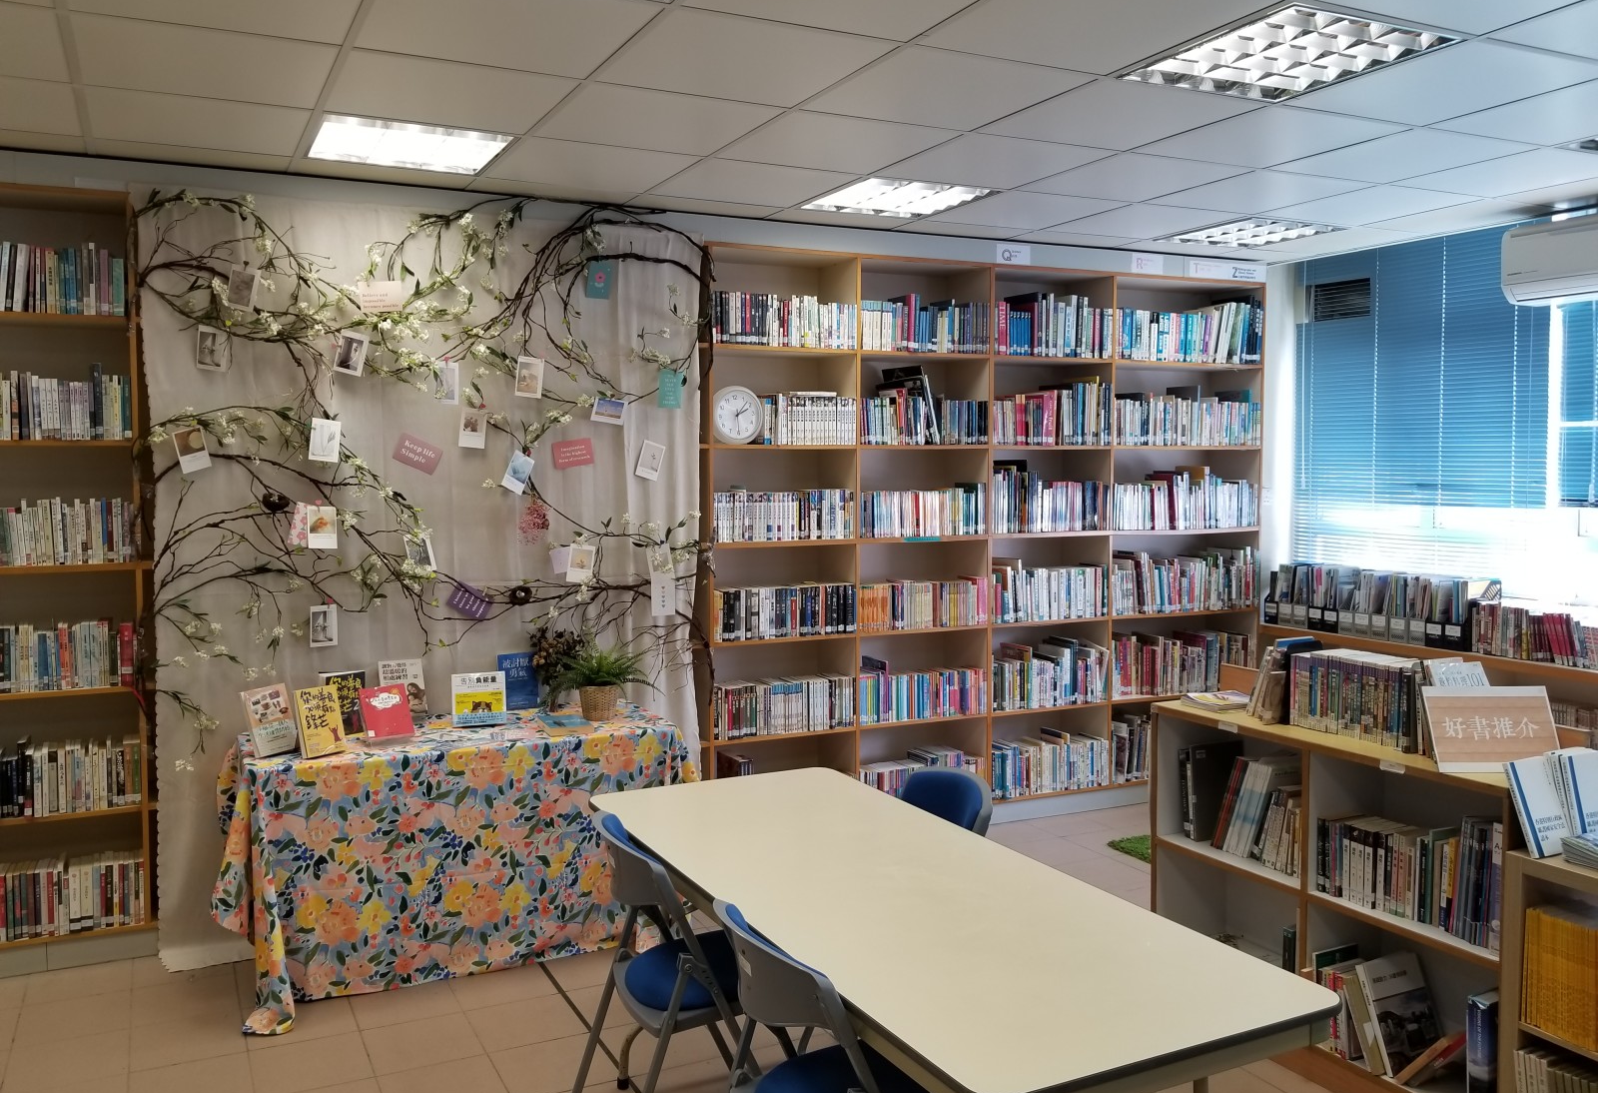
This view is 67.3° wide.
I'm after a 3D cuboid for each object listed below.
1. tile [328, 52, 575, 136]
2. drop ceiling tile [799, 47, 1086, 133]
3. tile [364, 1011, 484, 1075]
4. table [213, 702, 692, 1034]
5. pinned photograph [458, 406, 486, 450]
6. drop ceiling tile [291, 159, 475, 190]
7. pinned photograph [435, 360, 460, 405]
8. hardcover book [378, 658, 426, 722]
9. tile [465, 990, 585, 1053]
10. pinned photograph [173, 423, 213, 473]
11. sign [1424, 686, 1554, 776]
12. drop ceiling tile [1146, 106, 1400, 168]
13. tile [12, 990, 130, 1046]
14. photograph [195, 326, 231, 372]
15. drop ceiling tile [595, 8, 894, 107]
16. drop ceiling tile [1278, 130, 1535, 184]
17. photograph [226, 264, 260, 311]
[{"bbox_3d":[-0.958,-1.231,3.272,0.590,0.018,0.590,-2,4,-24],"label":"tile"},{"bbox_3d":[0.393,-1.240,3.282,0.600,0.016,0.600,-3,5,-27],"label":"drop ceiling tile"},{"bbox_3d":[-1.090,1.439,3.472,0.300,0.010,0.300,-2,4,-24],"label":"tile"},{"bbox_3d":[-1.180,1.050,4.246,1.580,0.765,0.620,-2,5,-26],"label":"table"},{"bbox_3d":[-1.191,-0.430,4.385,0.094,0.146,0.005,2,3,-25],"label":"pinned photograph"},{"bbox_3d":[-1.455,-1.313,4.214,0.600,0.015,0.250,-2,5,-26],"label":"drop ceiling tile"},{"bbox_3d":[-1.289,-0.599,4.390,0.088,0.149,0.004,0,4,-26],"label":"pinned photograph"},{"bbox_3d":[-1.417,0.511,4.288,0.148,0.208,0.019,-2,-20,-24],"label":"hardcover book"},{"bbox_3d":[-0.821,1.438,3.636,0.303,0.010,0.303,-3,5,-26],"label":"tile"},{"bbox_3d":[-2.026,-0.321,4.018,0.096,0.137,0.006,-14,10,-25],"label":"pinned photograph"},{"bbox_3d":[1.703,0.449,2.947,0.297,0.210,0.015,0,-23,3],"label":"sign"},{"bbox_3d":[1.478,-1.278,3.761,0.590,0.018,0.590,-2,4,-24],"label":"drop ceiling tile"},{"bbox_3d":[-2.187,1.426,3.628,0.300,0.010,0.300,-3,5,-27],"label":"tile"},{"bbox_3d":[-1.960,-0.662,4.016,0.094,0.148,0.005,-2,4,-24],"label":"photograph"},{"bbox_3d":[-0.143,-1.217,3.006,0.602,0.015,0.605,-2,5,-26],"label":"drop ceiling tile"},{"bbox_3d":[2.008,-1.303,4.021,0.595,0.016,0.595,-3,5,-26],"label":"drop ceiling tile"},{"bbox_3d":[-1.885,-0.874,4.075,0.085,0.138,0.004,10,0,-27],"label":"photograph"}]

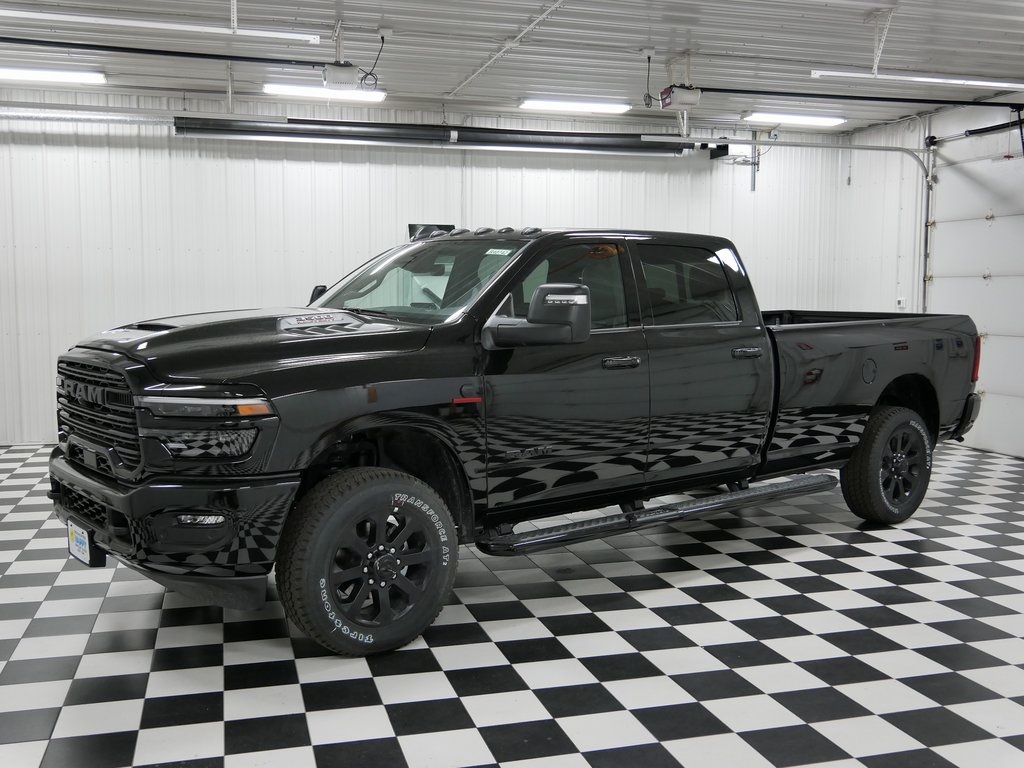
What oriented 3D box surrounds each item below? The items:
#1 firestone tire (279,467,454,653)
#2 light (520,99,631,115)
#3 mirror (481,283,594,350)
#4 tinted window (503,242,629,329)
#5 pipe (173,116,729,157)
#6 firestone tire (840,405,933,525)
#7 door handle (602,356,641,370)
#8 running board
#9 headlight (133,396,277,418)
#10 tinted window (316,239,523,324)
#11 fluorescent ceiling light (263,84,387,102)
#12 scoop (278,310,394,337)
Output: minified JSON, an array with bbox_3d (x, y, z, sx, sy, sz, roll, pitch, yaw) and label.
[{"bbox_3d":[-0.649,0.810,4.622,0.840,0.840,0.285,-4,6,-39],"label":"firestone tire"},{"bbox_3d":[0.693,-3.008,10.893,1.230,0.080,0.150,-1,5,-16],"label":"light"},{"bbox_3d":[0.109,-0.322,4.751,0.300,0.280,0.480,-4,6,-39],"label":"mirror"},{"bbox_3d":[0.268,-0.528,5.287,0.920,0.480,0.060,-4,-14,-39],"label":"tinted window"},{"bbox_3d":[-0.452,-2.740,11.239,6.250,0.250,0.250,-1,5,-16],"label":"pipe"},{"bbox_3d":[2.746,0.586,7.353,0.845,0.845,0.280,-4,6,-39],"label":"firestone tire"},{"bbox_3d":[0.588,-0.110,5.371,0.260,0.065,0.060,-4,6,-39],"label":"door handle"},{"bbox_3d":[0.998,0.730,5.842,2.930,0.100,0.200,-4,6,-39],"label":"running board"},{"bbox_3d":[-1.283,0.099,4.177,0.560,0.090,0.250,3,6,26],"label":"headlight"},{"bbox_3d":[-0.508,-0.619,5.734,0.790,0.140,1.430,-44,29,-28],"label":"tinted window"},{"bbox_3d":[-1.902,-2.958,10.230,1.230,0.080,0.150,-1,5,-16],"label":"fluorescent ceiling light"},{"bbox_3d":[-0.848,-0.295,4.817,0.530,0.090,0.280,-4,6,-39],"label":"scoop"}]

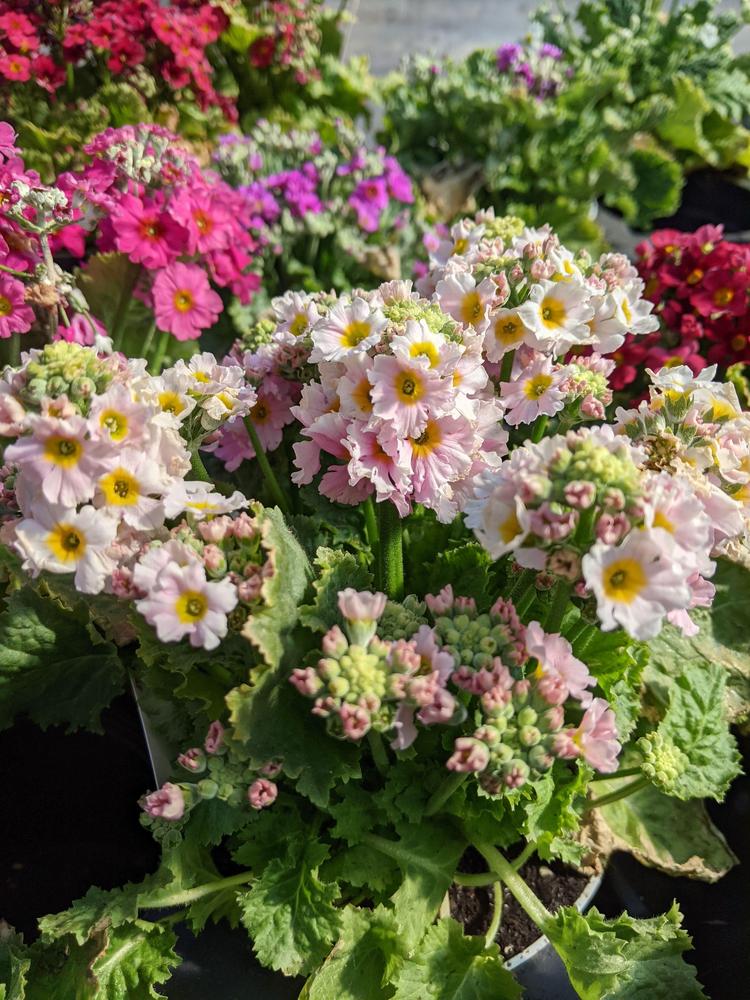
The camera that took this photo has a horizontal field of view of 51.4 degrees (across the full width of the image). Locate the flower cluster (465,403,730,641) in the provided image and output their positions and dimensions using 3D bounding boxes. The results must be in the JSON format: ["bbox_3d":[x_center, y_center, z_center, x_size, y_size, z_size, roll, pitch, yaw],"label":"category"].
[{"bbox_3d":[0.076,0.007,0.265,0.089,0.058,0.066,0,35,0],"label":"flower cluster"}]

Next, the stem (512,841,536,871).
[{"bbox_3d":[0.058,0.137,0.300,0.004,0.004,0.015,41,84,0],"label":"stem"}]

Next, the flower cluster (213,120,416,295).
[{"bbox_3d":[-0.034,-0.162,0.433,0.102,0.072,0.077,0,38,0],"label":"flower cluster"}]

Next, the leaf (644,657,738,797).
[{"bbox_3d":[0.116,0.084,0.285,0.036,0.018,0.052,0,67,0],"label":"leaf"}]

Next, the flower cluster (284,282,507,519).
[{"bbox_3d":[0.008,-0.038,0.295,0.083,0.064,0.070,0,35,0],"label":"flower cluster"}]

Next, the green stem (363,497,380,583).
[{"bbox_3d":[-0.001,0.015,0.294,0.005,0.035,0.005,-5,16,4],"label":"green stem"}]

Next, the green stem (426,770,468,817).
[{"bbox_3d":[0.027,0.111,0.295,0.006,0.021,0.006,44,21,0],"label":"green stem"}]

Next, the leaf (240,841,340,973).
[{"bbox_3d":[-0.032,0.155,0.295,0.038,0.020,0.052,0,72,0],"label":"leaf"}]

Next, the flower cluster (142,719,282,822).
[{"bbox_3d":[-0.058,0.098,0.283,0.046,0.028,0.028,0,38,0],"label":"flower cluster"}]

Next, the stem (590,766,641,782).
[{"bbox_3d":[0.089,0.102,0.290,0.019,0.004,0.004,-14,0,6],"label":"stem"}]

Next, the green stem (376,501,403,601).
[{"bbox_3d":[0.006,0.019,0.290,0.008,0.040,0.008,0,15,0],"label":"green stem"}]

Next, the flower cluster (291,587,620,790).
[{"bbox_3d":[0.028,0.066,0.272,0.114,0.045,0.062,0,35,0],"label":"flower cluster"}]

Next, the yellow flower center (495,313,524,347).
[{"bbox_3d":[0.052,-0.065,0.299,0.011,0.012,0.005,3,15,10],"label":"yellow flower center"}]

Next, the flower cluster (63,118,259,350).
[{"bbox_3d":[-0.098,-0.128,0.376,0.083,0.082,0.072,0,38,0],"label":"flower cluster"}]

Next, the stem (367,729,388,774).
[{"bbox_3d":[0.001,0.088,0.274,0.005,0.031,0.005,-6,37,5],"label":"stem"}]

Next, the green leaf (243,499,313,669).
[{"bbox_3d":[-0.037,0.032,0.290,0.023,0.047,0.035,0,38,0],"label":"green leaf"}]

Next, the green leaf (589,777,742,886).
[{"bbox_3d":[0.115,0.131,0.310,0.059,0.020,0.046,0,60,0],"label":"green leaf"}]

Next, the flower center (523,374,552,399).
[{"bbox_3d":[0.070,-0.049,0.335,0.013,0.011,0.005,0,0,6],"label":"flower center"}]

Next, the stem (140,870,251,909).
[{"bbox_3d":[-0.067,0.148,0.294,0.043,0.005,0.005,-10,39,-10],"label":"stem"}]

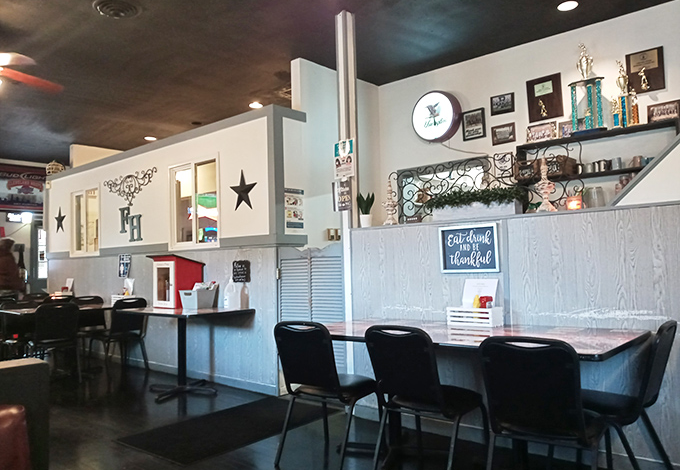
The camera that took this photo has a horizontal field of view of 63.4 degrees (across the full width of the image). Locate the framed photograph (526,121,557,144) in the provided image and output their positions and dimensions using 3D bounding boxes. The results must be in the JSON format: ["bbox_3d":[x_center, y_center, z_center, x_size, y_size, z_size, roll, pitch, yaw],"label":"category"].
[{"bbox_3d":[1.772,-0.879,4.815,0.255,0.185,0.030,-4,-4,41],"label":"framed photograph"}]

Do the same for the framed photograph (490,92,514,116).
[{"bbox_3d":[1.526,-1.227,5.170,0.234,0.182,0.020,-4,-4,41],"label":"framed photograph"}]

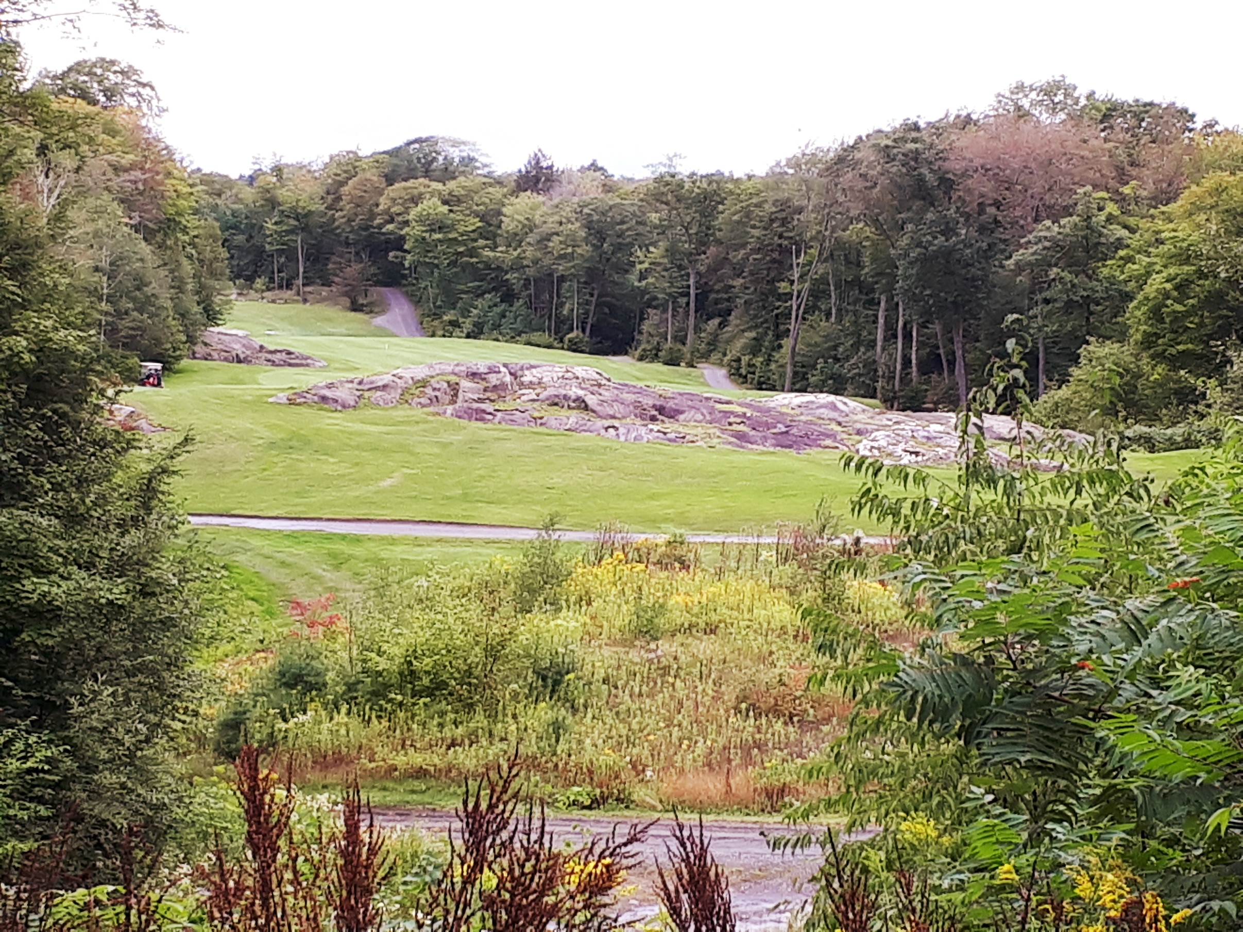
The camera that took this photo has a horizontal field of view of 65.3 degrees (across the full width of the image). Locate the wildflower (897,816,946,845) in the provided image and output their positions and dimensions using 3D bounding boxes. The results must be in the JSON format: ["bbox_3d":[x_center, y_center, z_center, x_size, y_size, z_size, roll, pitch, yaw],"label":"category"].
[{"bbox_3d":[1.238,1.504,4.000,0.190,0.120,0.170,0,4,0],"label":"wildflower"}]

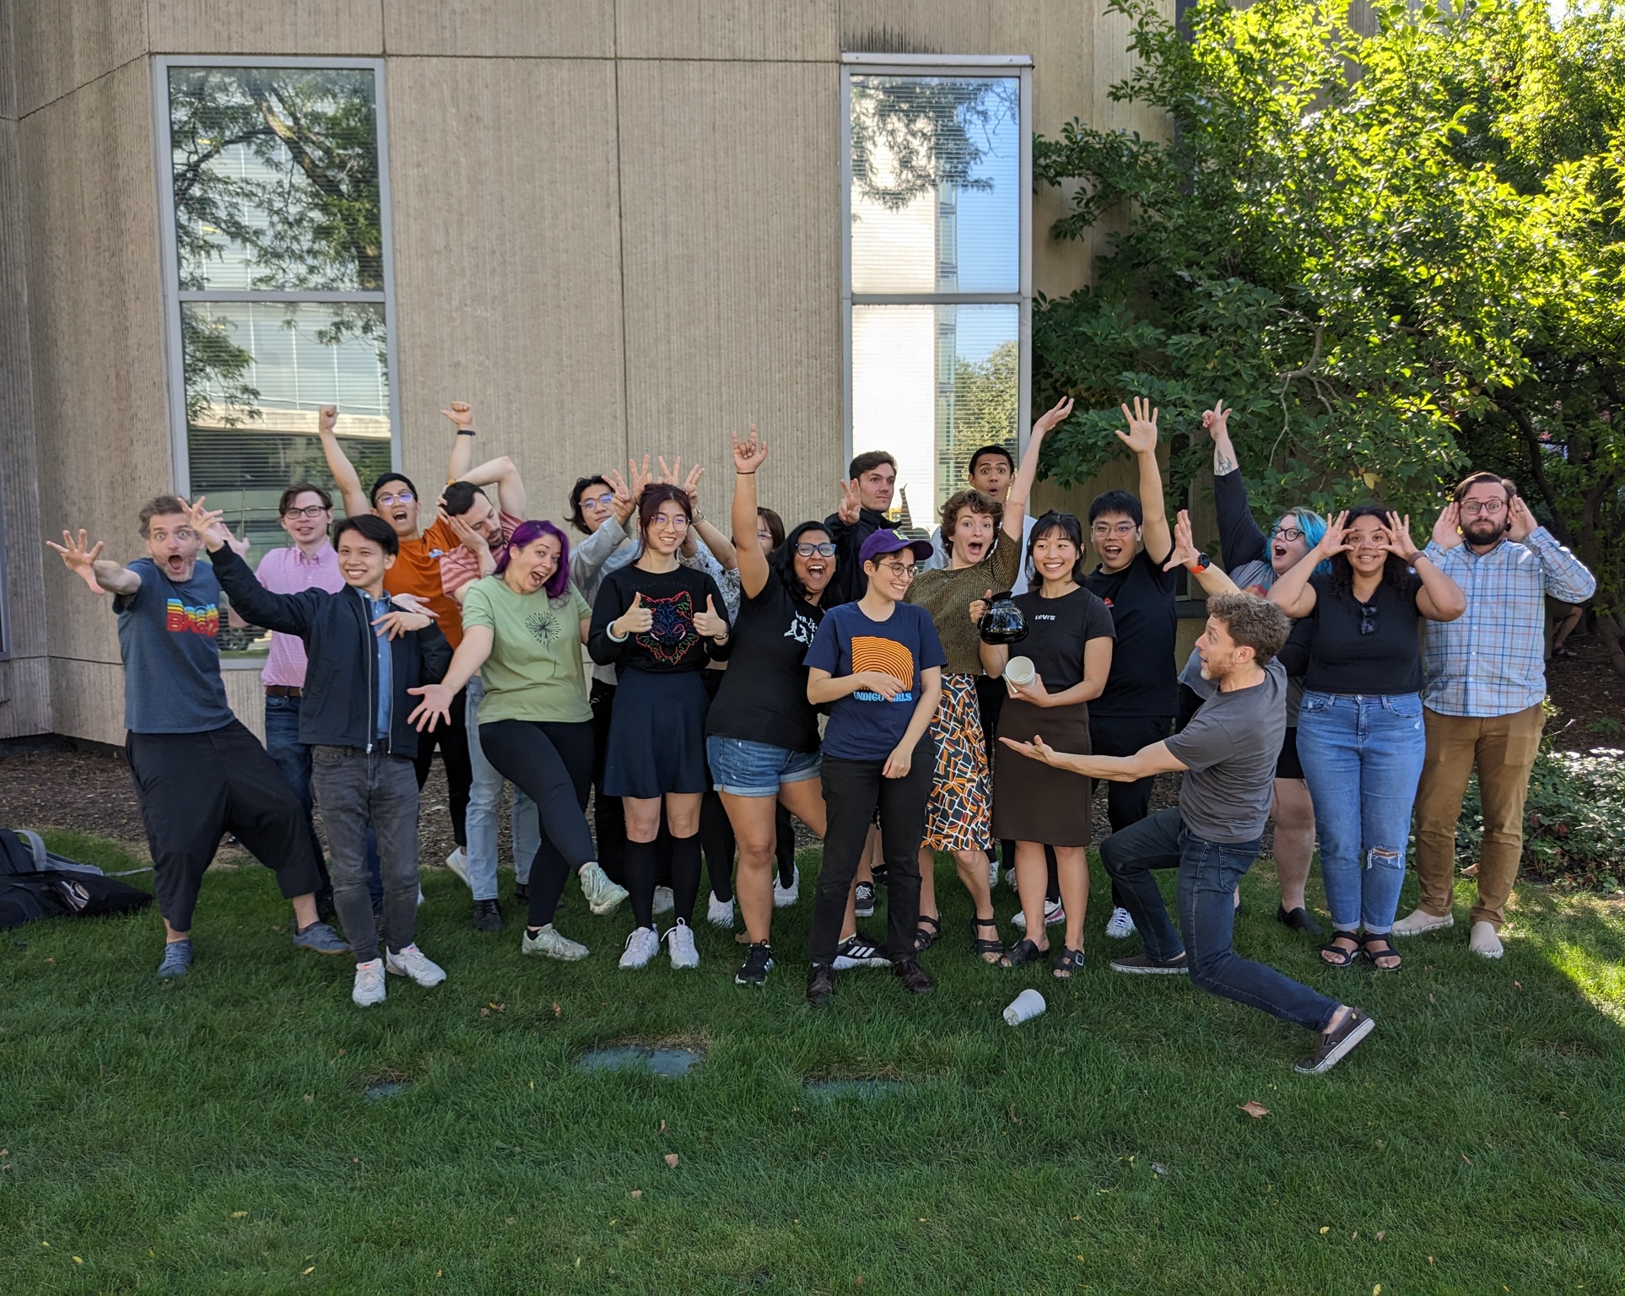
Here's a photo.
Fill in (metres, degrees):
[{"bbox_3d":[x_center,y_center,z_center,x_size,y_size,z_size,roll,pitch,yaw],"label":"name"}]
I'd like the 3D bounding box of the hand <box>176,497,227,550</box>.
[{"bbox_3d":[-1.972,-0.399,4.350,0.100,0.190,0.150,-30,4,-43],"label":"hand"}]

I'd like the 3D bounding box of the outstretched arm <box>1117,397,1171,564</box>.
[{"bbox_3d":[1.234,-0.619,5.000,0.190,0.630,0.180,-4,9,12],"label":"outstretched arm"}]

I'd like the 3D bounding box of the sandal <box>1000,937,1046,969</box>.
[{"bbox_3d":[0.749,1.077,4.760,0.240,0.080,0.095,-5,7,-42],"label":"sandal"}]

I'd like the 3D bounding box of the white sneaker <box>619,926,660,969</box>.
[{"bbox_3d":[-0.627,1.089,4.927,0.100,0.100,0.260,1,5,17],"label":"white sneaker"}]

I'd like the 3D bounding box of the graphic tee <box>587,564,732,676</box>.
[{"bbox_3d":[-0.534,-0.099,4.700,0.510,0.400,0.330,-1,5,-7],"label":"graphic tee"}]

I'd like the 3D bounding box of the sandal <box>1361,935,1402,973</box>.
[{"bbox_3d":[2.046,1.084,4.855,0.100,0.085,0.250,0,5,10],"label":"sandal"}]

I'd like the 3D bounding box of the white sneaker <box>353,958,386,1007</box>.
[{"bbox_3d":[-1.488,1.100,4.520,0.110,0.115,0.290,-2,6,-16],"label":"white sneaker"}]

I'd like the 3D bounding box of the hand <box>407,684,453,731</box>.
[{"bbox_3d":[-1.287,0.203,4.550,0.150,0.160,0.075,-2,5,-8],"label":"hand"}]

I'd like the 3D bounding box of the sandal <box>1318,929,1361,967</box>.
[{"bbox_3d":[1.945,1.079,4.951,0.105,0.095,0.250,2,6,32],"label":"sandal"}]

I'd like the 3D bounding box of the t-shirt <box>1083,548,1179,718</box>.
[{"bbox_3d":[1.168,-0.053,5.080,0.470,0.640,0.270,2,6,25],"label":"t-shirt"}]

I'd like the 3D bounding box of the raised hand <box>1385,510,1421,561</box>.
[{"bbox_3d":[2.025,-0.386,4.620,0.120,0.185,0.090,-11,3,20],"label":"raised hand"}]

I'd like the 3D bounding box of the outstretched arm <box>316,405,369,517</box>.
[{"bbox_3d":[-1.852,-0.733,5.320,0.125,0.480,0.125,-17,5,-5],"label":"outstretched arm"}]

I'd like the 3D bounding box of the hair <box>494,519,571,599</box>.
[{"bbox_3d":[-1.007,-0.325,4.880,0.250,0.260,0.215,11,5,-26],"label":"hair"}]

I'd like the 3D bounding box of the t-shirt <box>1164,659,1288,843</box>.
[{"bbox_3d":[1.345,0.331,4.380,0.280,0.570,0.460,8,3,24],"label":"t-shirt"}]

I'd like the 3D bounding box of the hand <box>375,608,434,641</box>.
[{"bbox_3d":[-1.414,-0.077,4.660,0.195,0.110,0.090,-1,5,0],"label":"hand"}]

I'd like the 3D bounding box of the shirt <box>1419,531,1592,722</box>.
[{"bbox_3d":[2.567,-0.099,5.080,0.720,0.690,0.360,2,6,30],"label":"shirt"}]

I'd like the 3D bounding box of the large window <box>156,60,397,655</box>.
[{"bbox_3d":[-3.433,-1.811,8.800,1.460,3.880,0.130,-1,5,-3],"label":"large window"}]

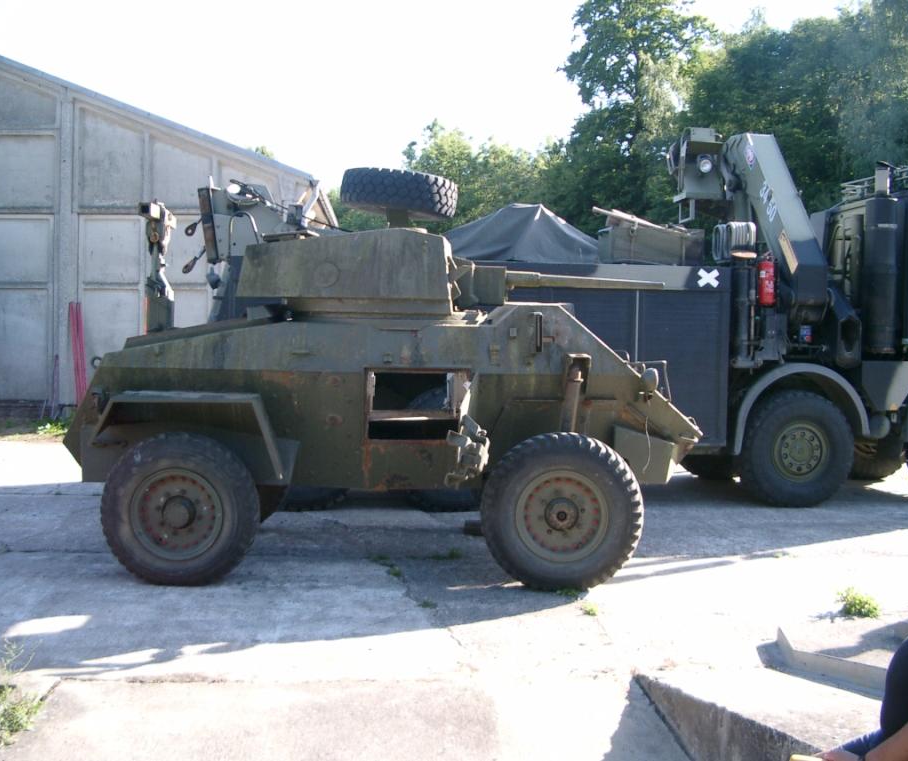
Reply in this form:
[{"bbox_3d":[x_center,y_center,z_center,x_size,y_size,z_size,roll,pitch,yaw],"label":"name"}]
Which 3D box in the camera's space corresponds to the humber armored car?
[{"bbox_3d":[-0.474,0.090,8.214,4.520,2.560,2.170,1,1,2],"label":"humber armored car"}]

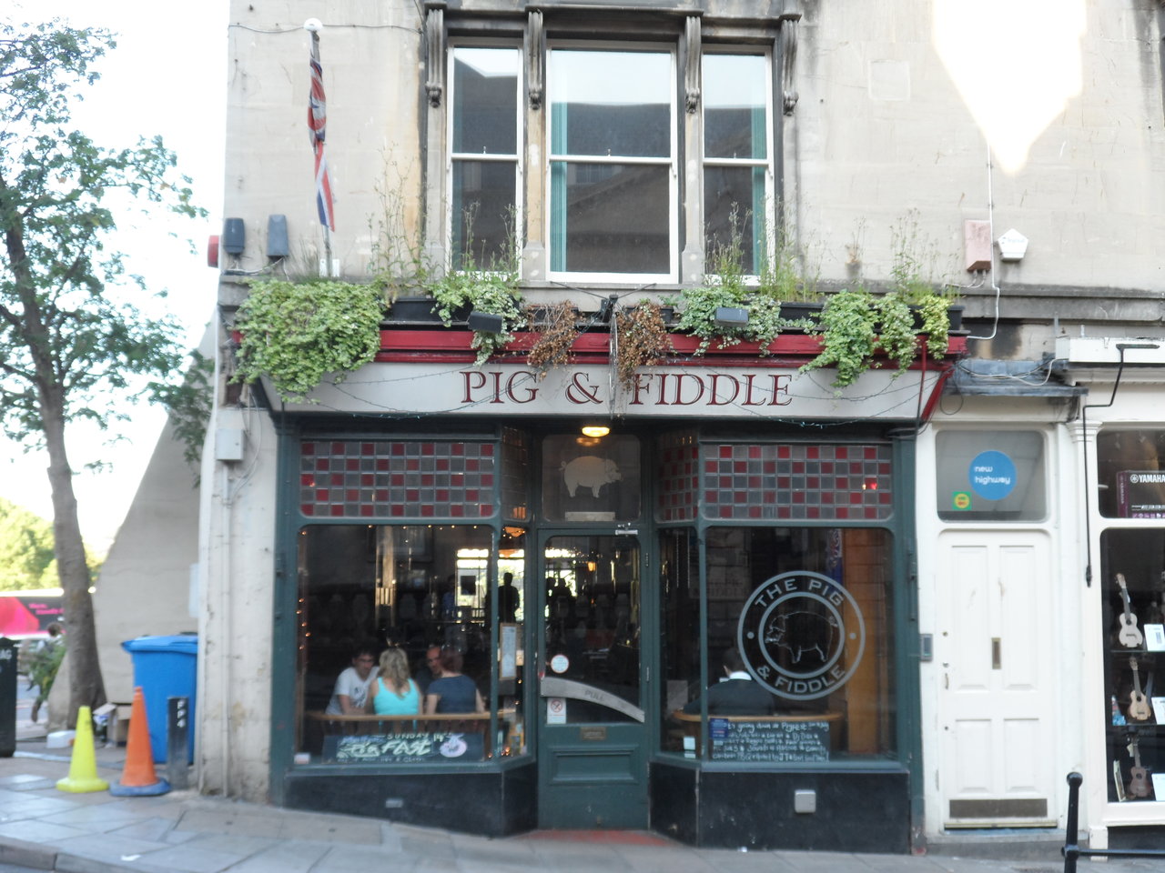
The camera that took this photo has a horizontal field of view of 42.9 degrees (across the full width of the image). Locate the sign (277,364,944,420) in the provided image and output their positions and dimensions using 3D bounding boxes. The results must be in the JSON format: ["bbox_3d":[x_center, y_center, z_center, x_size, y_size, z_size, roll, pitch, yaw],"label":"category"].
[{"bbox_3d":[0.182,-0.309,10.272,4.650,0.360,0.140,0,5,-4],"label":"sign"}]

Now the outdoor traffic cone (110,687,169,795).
[{"bbox_3d":[-3.045,2.100,10.183,0.385,0.700,0.385,2,-7,-16],"label":"outdoor traffic cone"}]

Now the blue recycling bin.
[{"bbox_3d":[-3.514,2.235,12.606,0.700,1.050,0.570,0,-7,-4],"label":"blue recycling bin"}]

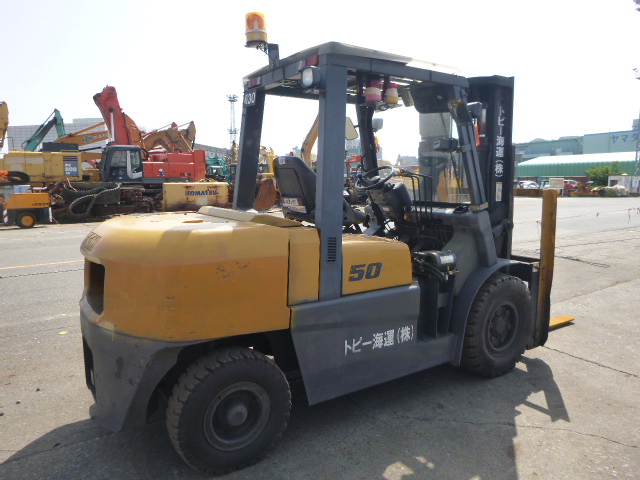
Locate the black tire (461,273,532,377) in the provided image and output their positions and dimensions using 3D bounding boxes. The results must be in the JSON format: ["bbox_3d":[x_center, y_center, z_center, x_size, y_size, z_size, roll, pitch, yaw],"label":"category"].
[{"bbox_3d":[1.401,0.688,3.792,0.815,0.815,0.275,-5,8,-34],"label":"black tire"}]

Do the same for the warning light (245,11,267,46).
[{"bbox_3d":[-0.445,-1.454,3.190,0.145,0.195,0.145,0,7,0],"label":"warning light"}]

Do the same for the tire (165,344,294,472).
[{"bbox_3d":[-0.483,0.928,2.532,0.655,0.655,0.215,-5,8,-34],"label":"tire"}]

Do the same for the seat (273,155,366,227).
[{"bbox_3d":[-0.017,-0.357,3.411,0.580,0.500,0.490,-5,8,-34],"label":"seat"}]

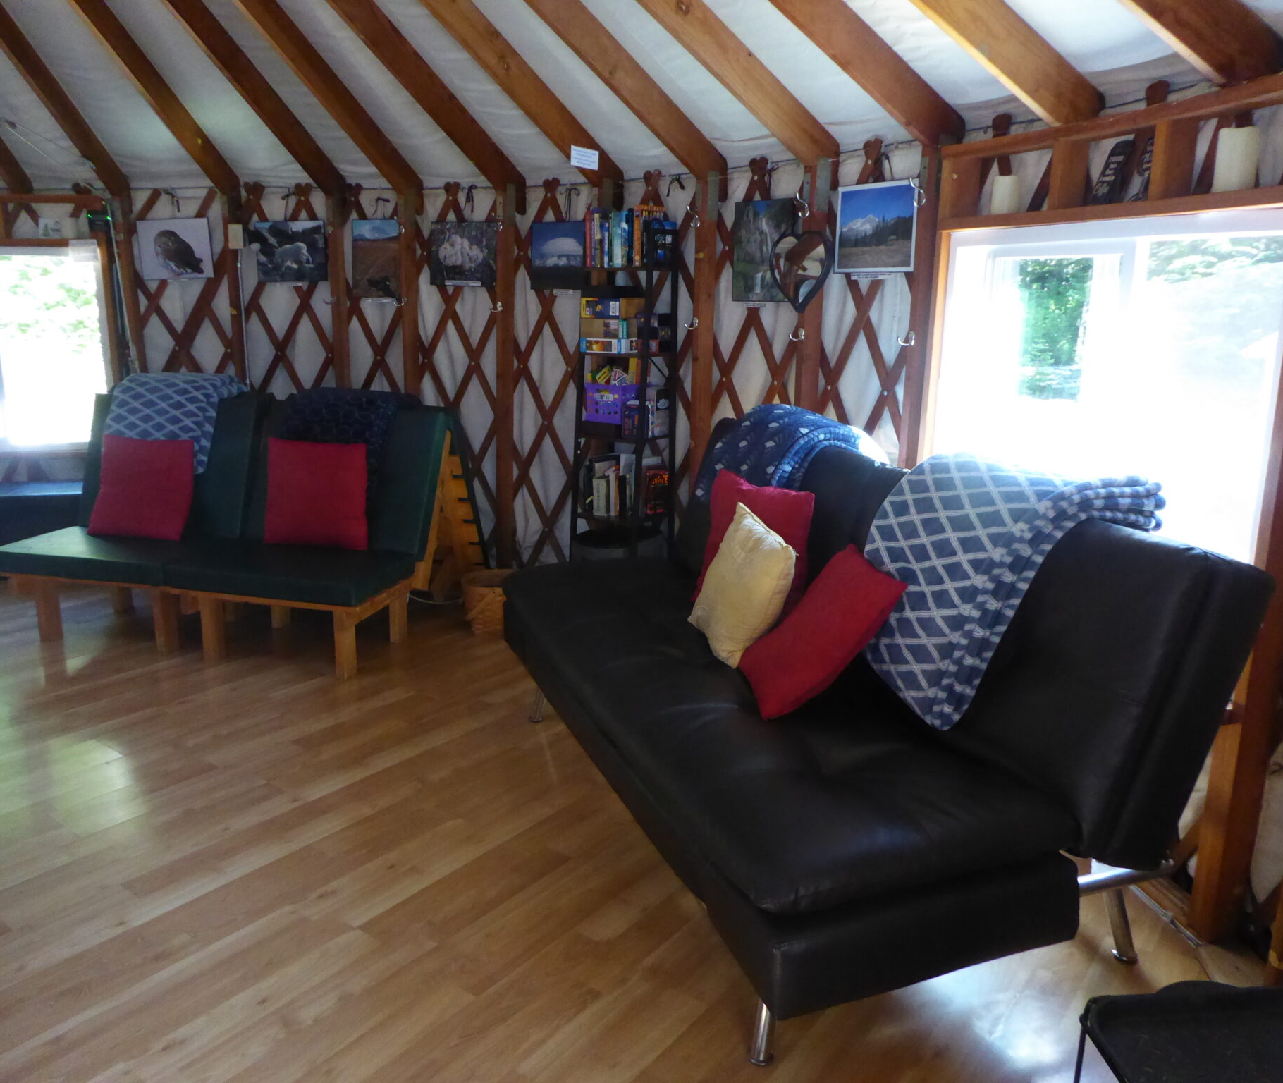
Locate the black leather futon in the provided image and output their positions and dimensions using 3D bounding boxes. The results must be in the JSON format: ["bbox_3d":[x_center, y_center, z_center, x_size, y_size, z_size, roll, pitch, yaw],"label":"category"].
[{"bbox_3d":[0.323,0.274,2.640,0.941,0.924,1.950,-4,14,-19],"label":"black leather futon"}]

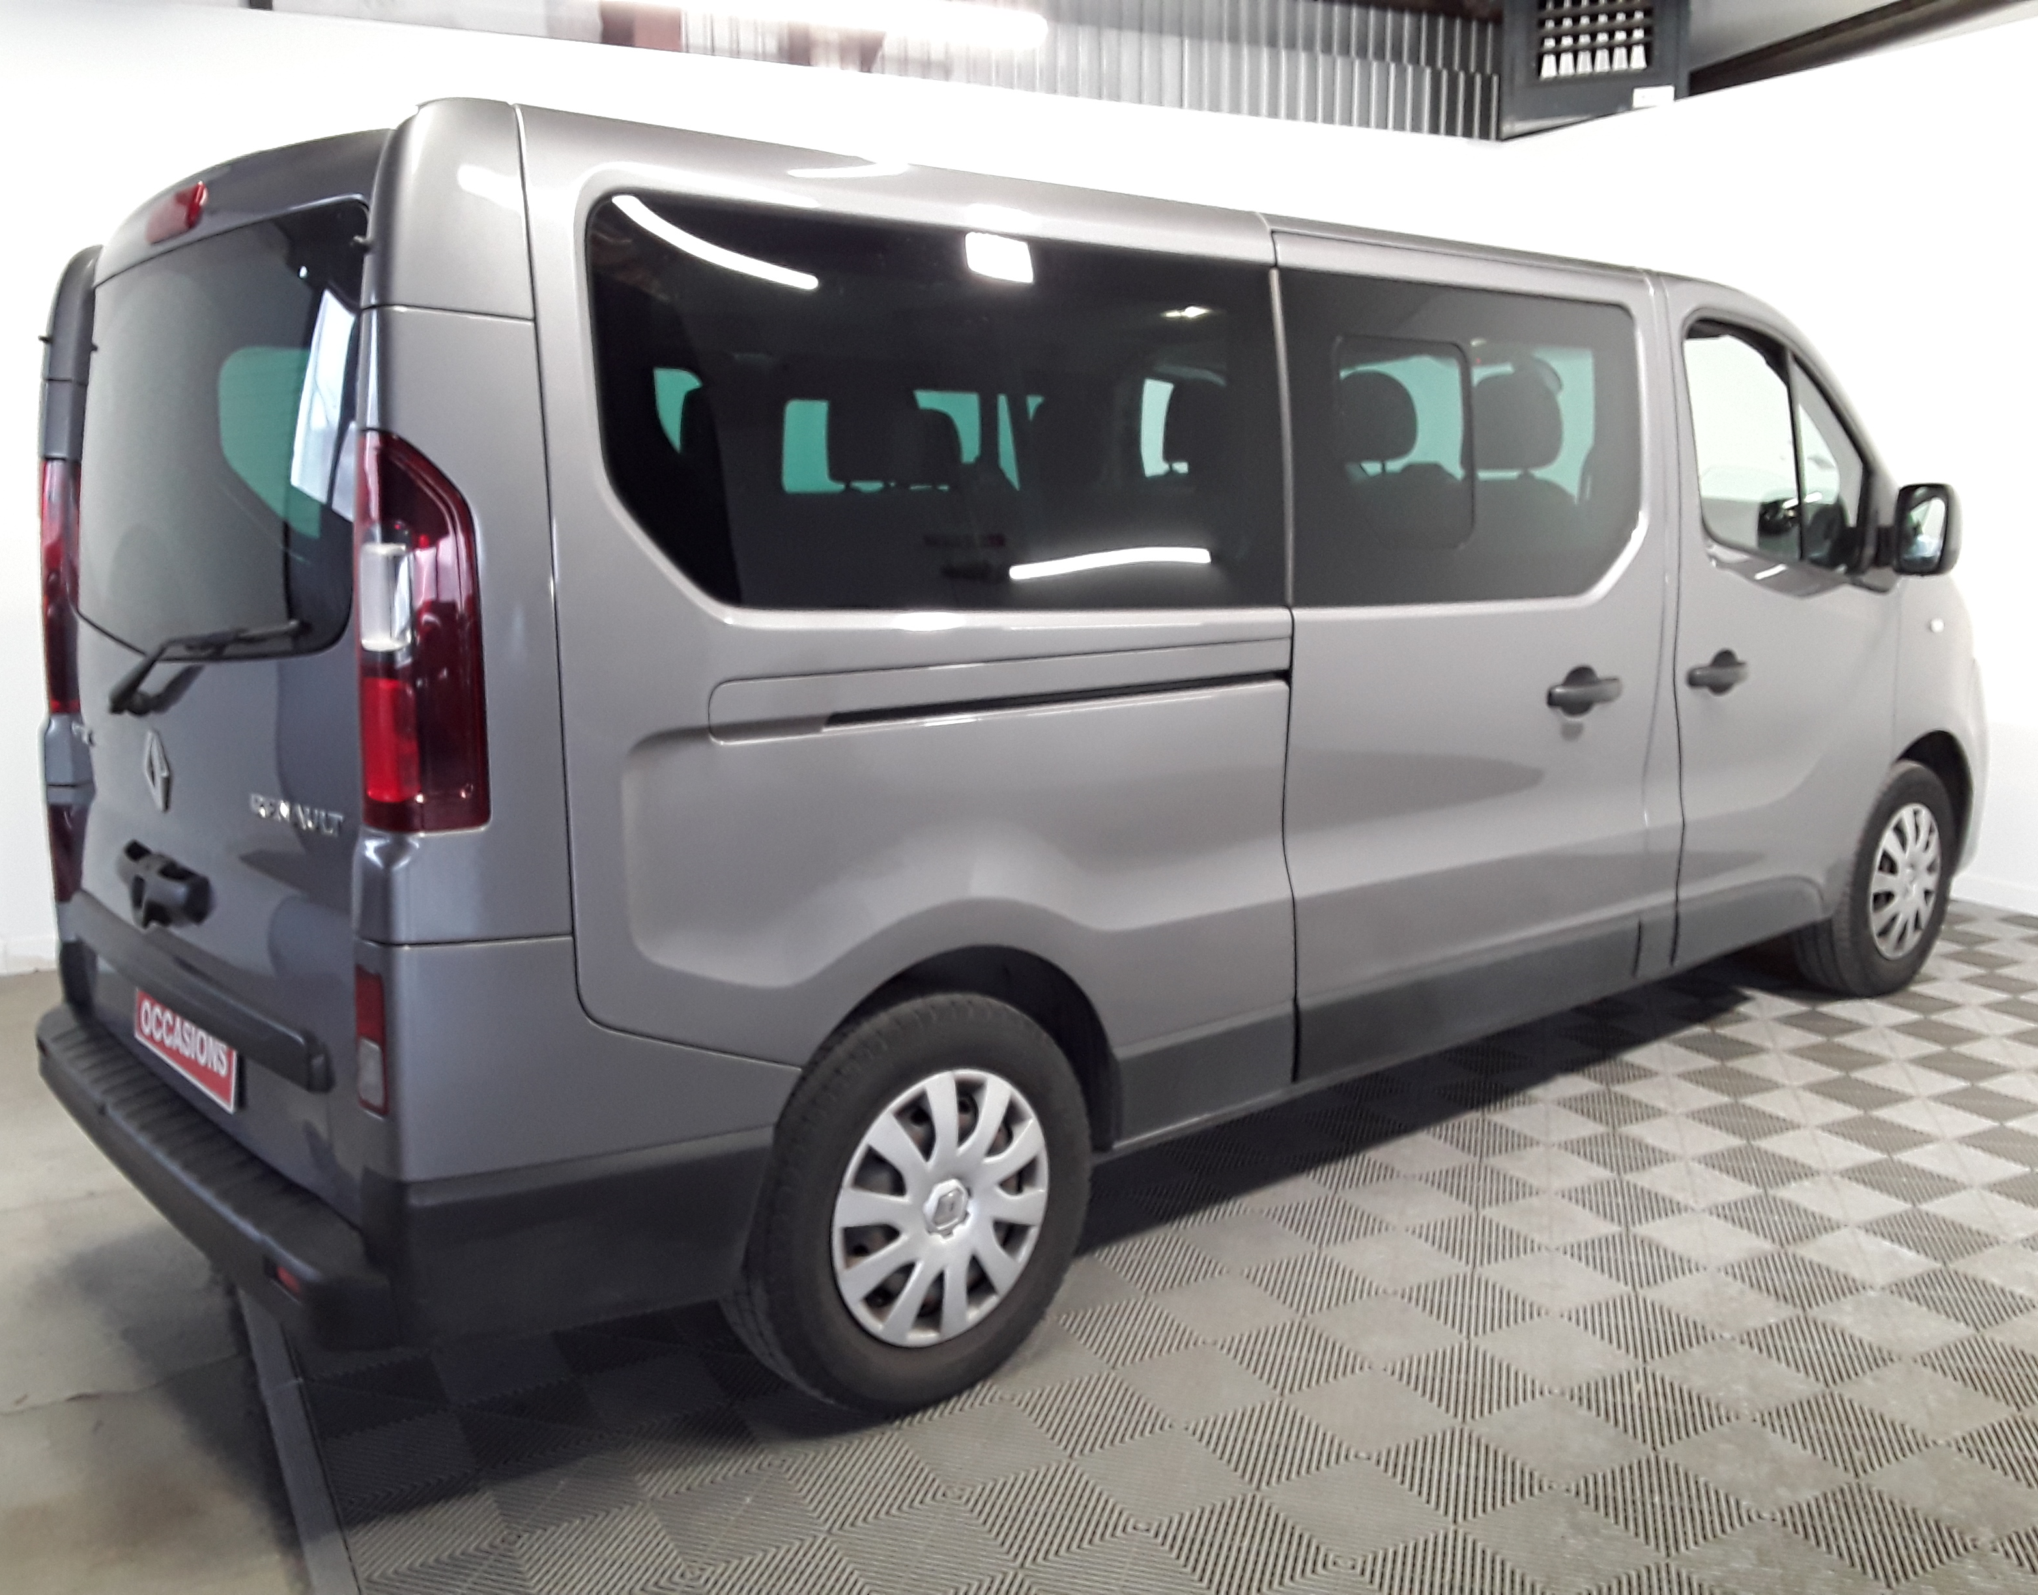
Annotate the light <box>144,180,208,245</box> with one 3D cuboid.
[{"bbox_3d":[-1.344,-0.931,2.648,0.055,0.065,0.260,-9,13,-39],"label":"light"}]

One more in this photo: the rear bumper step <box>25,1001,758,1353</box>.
[{"bbox_3d":[-1.235,0.491,2.942,0.580,0.270,1.880,-9,13,-39],"label":"rear bumper step"}]

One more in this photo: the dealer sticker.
[{"bbox_3d":[-1.410,0.411,2.792,0.020,0.110,0.530,-9,13,-39],"label":"dealer sticker"}]

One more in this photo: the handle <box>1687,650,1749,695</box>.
[{"bbox_3d":[1.661,-0.292,3.943,0.220,0.100,0.065,-9,13,-39],"label":"handle"}]

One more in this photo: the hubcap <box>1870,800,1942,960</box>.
[{"bbox_3d":[2.637,0.249,4.938,0.440,0.440,0.060,-9,13,-39],"label":"hubcap"}]

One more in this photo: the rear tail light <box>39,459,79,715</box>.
[{"bbox_3d":[-1.880,-0.419,3.349,0.150,0.490,0.210,-3,9,-40],"label":"rear tail light"}]

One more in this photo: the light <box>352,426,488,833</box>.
[{"bbox_3d":[-0.785,-0.208,2.134,0.150,0.490,0.210,-3,9,-40],"label":"light"}]

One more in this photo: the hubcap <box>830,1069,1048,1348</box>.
[{"bbox_3d":[-0.126,0.668,2.723,0.440,0.440,0.060,-9,13,-39],"label":"hubcap"}]

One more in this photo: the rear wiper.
[{"bbox_3d":[-1.234,-0.187,2.483,0.090,0.200,0.660,-9,13,-39],"label":"rear wiper"}]

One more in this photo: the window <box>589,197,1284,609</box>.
[{"bbox_3d":[-0.050,-0.565,2.580,1.300,0.580,0.045,-9,5,-39],"label":"window"}]

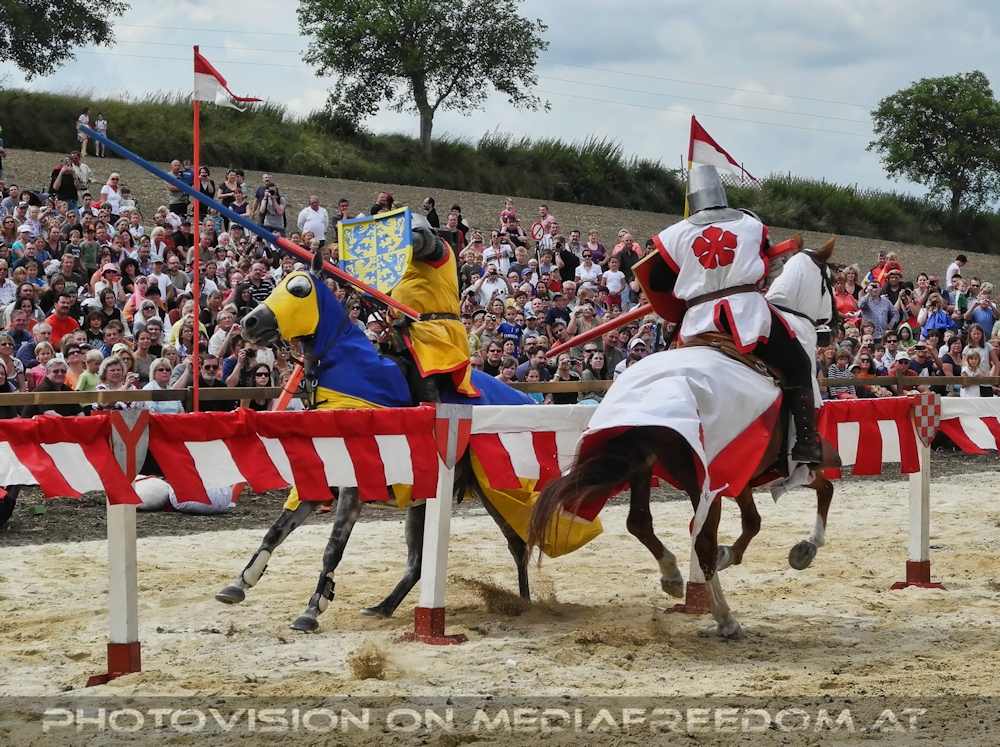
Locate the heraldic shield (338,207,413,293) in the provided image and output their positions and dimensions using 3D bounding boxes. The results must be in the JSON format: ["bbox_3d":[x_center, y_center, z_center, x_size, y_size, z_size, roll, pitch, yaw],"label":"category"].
[{"bbox_3d":[-0.730,-0.720,14.300,0.470,0.520,0.100,-7,-17,24],"label":"heraldic shield"}]

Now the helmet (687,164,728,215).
[{"bbox_3d":[1.190,-1.060,14.100,0.220,0.280,0.260,-7,0,0],"label":"helmet"}]

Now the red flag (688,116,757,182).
[{"bbox_3d":[2.540,-2.560,28.000,0.790,0.740,0.120,0,0,0],"label":"red flag"}]

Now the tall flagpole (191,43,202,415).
[{"bbox_3d":[-2.870,-0.975,23.200,0.055,4.270,0.055,0,0,0],"label":"tall flagpole"}]

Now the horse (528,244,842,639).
[{"bbox_3d":[1.180,0.345,14.150,0.850,2.220,2.400,0,1,42],"label":"horse"}]

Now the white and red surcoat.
[{"bbox_3d":[1.245,-0.520,14.100,0.680,0.800,0.450,-2,-2,18],"label":"white and red surcoat"}]

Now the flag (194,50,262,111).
[{"bbox_3d":[-2.570,-2.780,23.200,0.640,0.570,0.120,0,0,0],"label":"flag"}]

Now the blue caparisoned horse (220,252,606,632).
[{"bbox_3d":[-0.530,0.375,14.900,2.650,2.150,0.820,0,1,-43],"label":"blue caparisoned horse"}]

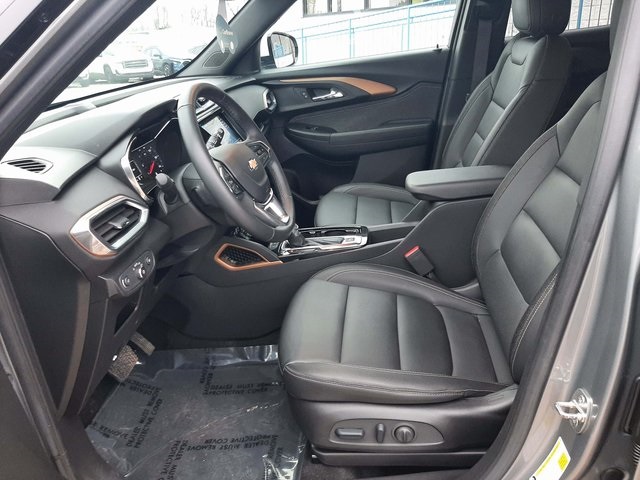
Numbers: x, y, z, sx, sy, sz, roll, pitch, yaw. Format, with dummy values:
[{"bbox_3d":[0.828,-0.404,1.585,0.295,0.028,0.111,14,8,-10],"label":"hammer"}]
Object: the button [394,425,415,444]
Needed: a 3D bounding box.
[{"bbox_3d":[0.162,0.372,0.918,0.038,0.036,0.016,0,25,7],"label":"button"}]

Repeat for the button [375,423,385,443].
[{"bbox_3d":[0.114,0.370,0.923,0.019,0.038,0.017,0,25,7],"label":"button"}]

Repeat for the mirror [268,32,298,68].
[{"bbox_3d":[-0.161,-0.825,2.119,0.085,0.160,0.200,5,26,19],"label":"mirror"}]

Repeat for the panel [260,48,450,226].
[{"bbox_3d":[0.106,-0.416,1.994,0.810,0.650,0.140,0,25,7],"label":"panel"}]

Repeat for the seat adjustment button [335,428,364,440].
[{"bbox_3d":[0.057,0.378,0.934,0.057,0.018,0.016,0,25,7],"label":"seat adjustment button"}]

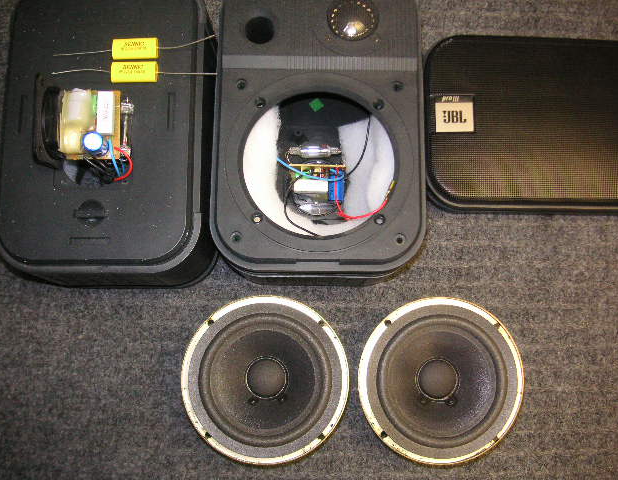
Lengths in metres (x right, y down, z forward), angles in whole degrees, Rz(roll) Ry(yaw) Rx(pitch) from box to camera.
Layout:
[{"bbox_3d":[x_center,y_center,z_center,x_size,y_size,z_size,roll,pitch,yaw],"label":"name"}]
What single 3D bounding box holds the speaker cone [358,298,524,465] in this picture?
[{"bbox_3d":[0.106,0.118,0.579,0.133,0.057,0.133,0,76,-1],"label":"speaker cone"}]

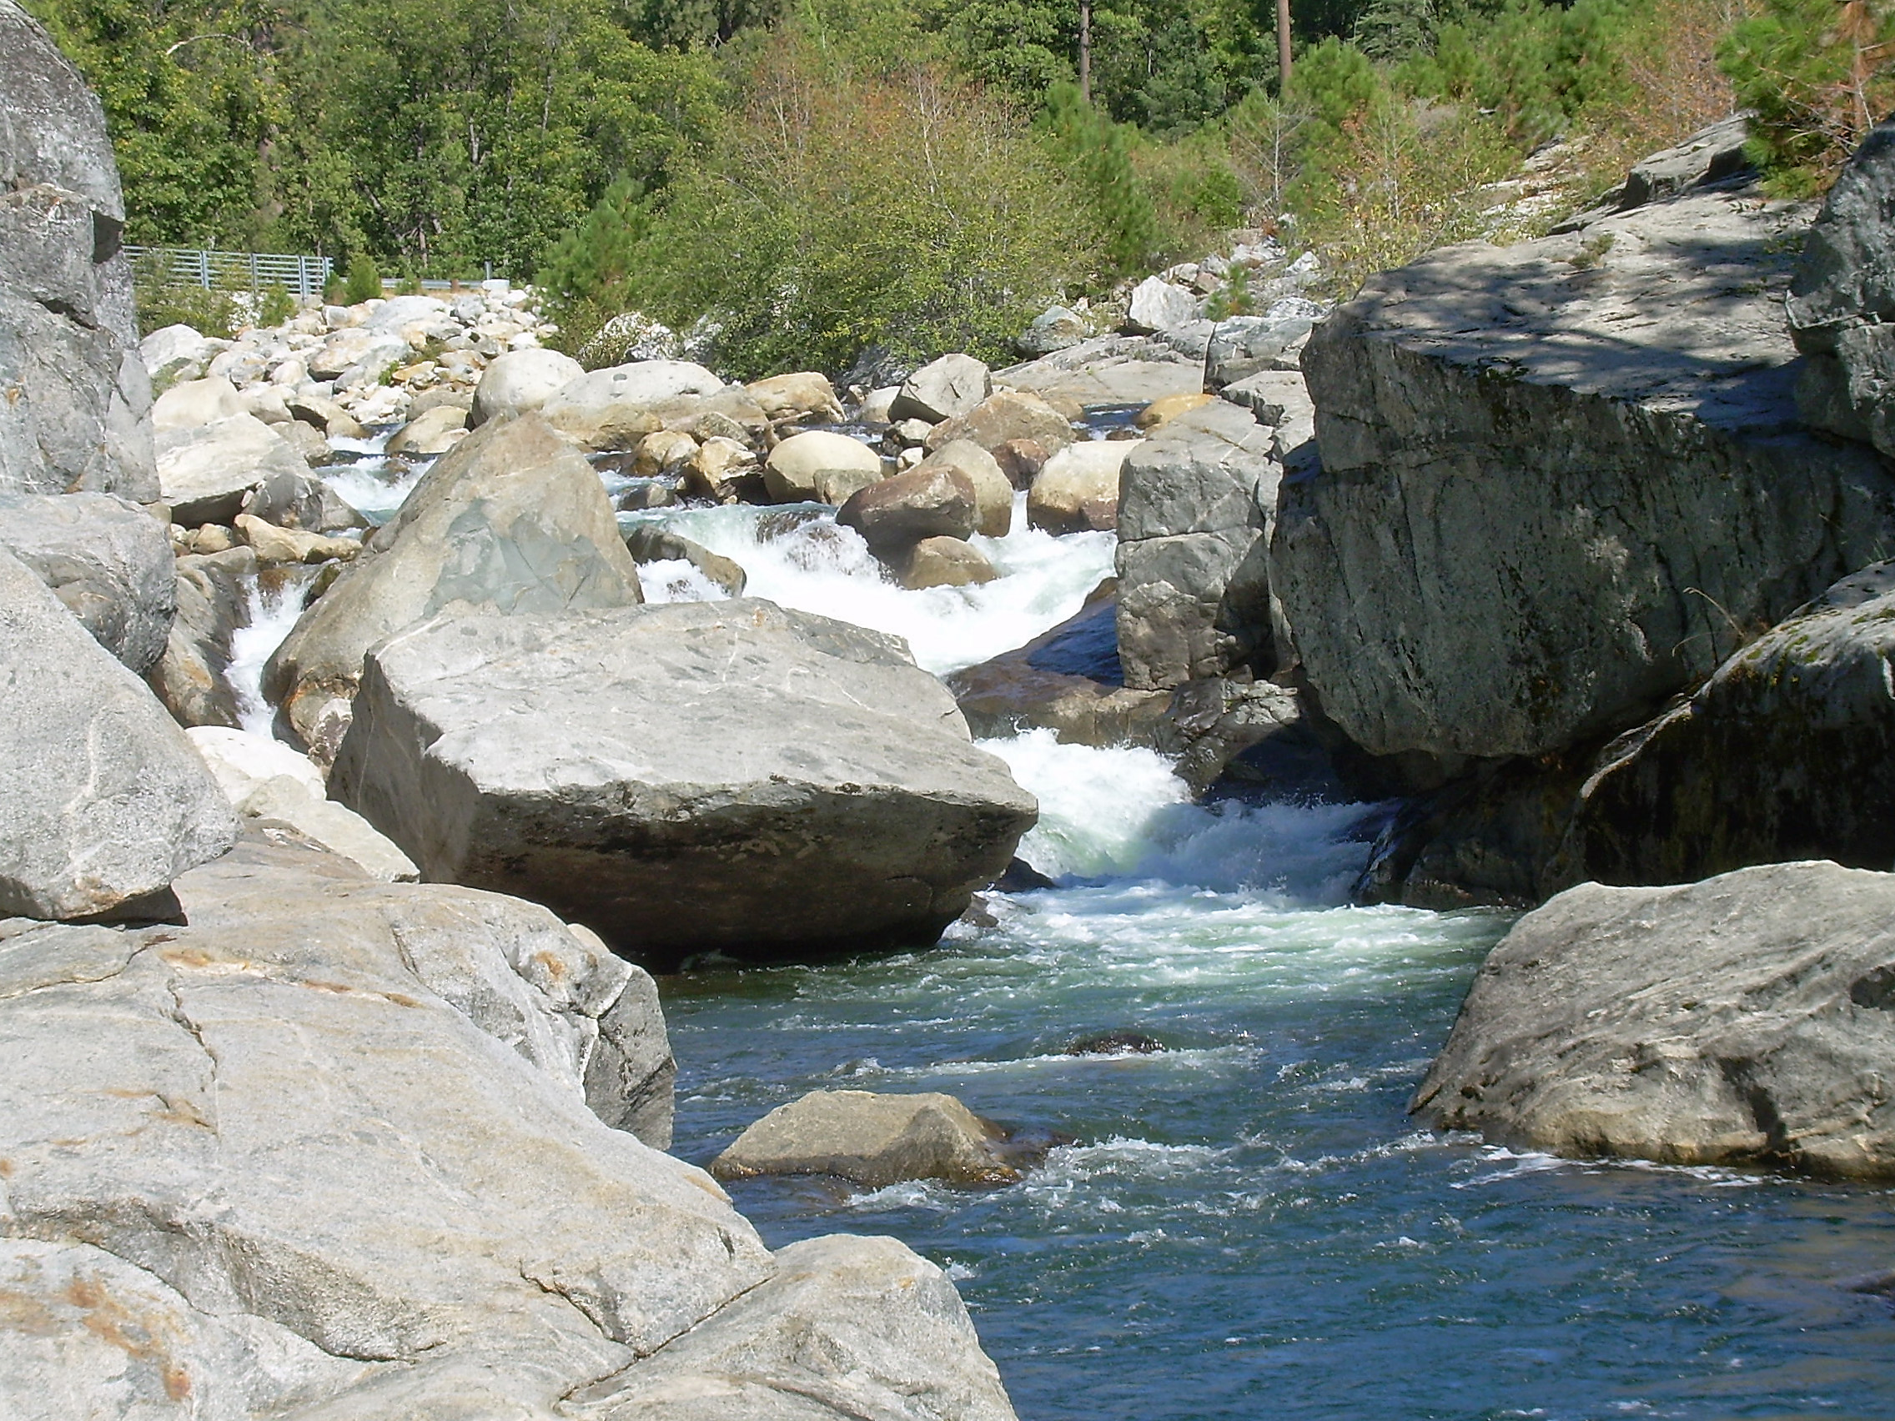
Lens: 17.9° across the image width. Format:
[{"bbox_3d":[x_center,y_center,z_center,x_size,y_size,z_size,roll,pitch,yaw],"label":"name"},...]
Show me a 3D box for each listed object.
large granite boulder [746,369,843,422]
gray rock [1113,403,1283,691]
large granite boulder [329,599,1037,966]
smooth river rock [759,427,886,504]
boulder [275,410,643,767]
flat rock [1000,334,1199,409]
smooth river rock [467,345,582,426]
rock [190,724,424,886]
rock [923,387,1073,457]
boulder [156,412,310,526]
[{"bbox_3d":[-2.533,-5.264,101.000,1.660,0.890,1.300,0,5,-1],"label":"large granite boulder"},{"bbox_3d":[2.470,-1.666,60.000,1.530,2.808,2.000,0,5,0],"label":"gray rock"},{"bbox_3d":[-2.054,0.524,49.000,5.499,2.695,4.200,0,5,0],"label":"large granite boulder"},{"bbox_3d":[-1.468,-2.884,71.000,1.404,0.868,1.250,0,5,0],"label":"smooth river rock"},{"bbox_3d":[-4.517,-1.150,56.000,3.292,3.260,3.100,0,5,0],"label":"boulder"},{"bbox_3d":[2.824,-6.236,111.000,4.090,1.360,3.200,0,5,1],"label":"flat rock"},{"bbox_3d":[-6.008,-4.614,86.000,1.538,1.202,1.500,0,5,0],"label":"smooth river rock"},{"bbox_3d":[-3.012,0.465,28.000,1.150,0.750,1.050,0,3,0],"label":"rock"},{"bbox_3d":[0.774,-4.259,90.000,2.230,1.110,1.700,0,5,0],"label":"rock"},{"bbox_3d":[-9.348,-3.126,78.000,2.190,1.420,1.800,-1,5,-7],"label":"boulder"}]

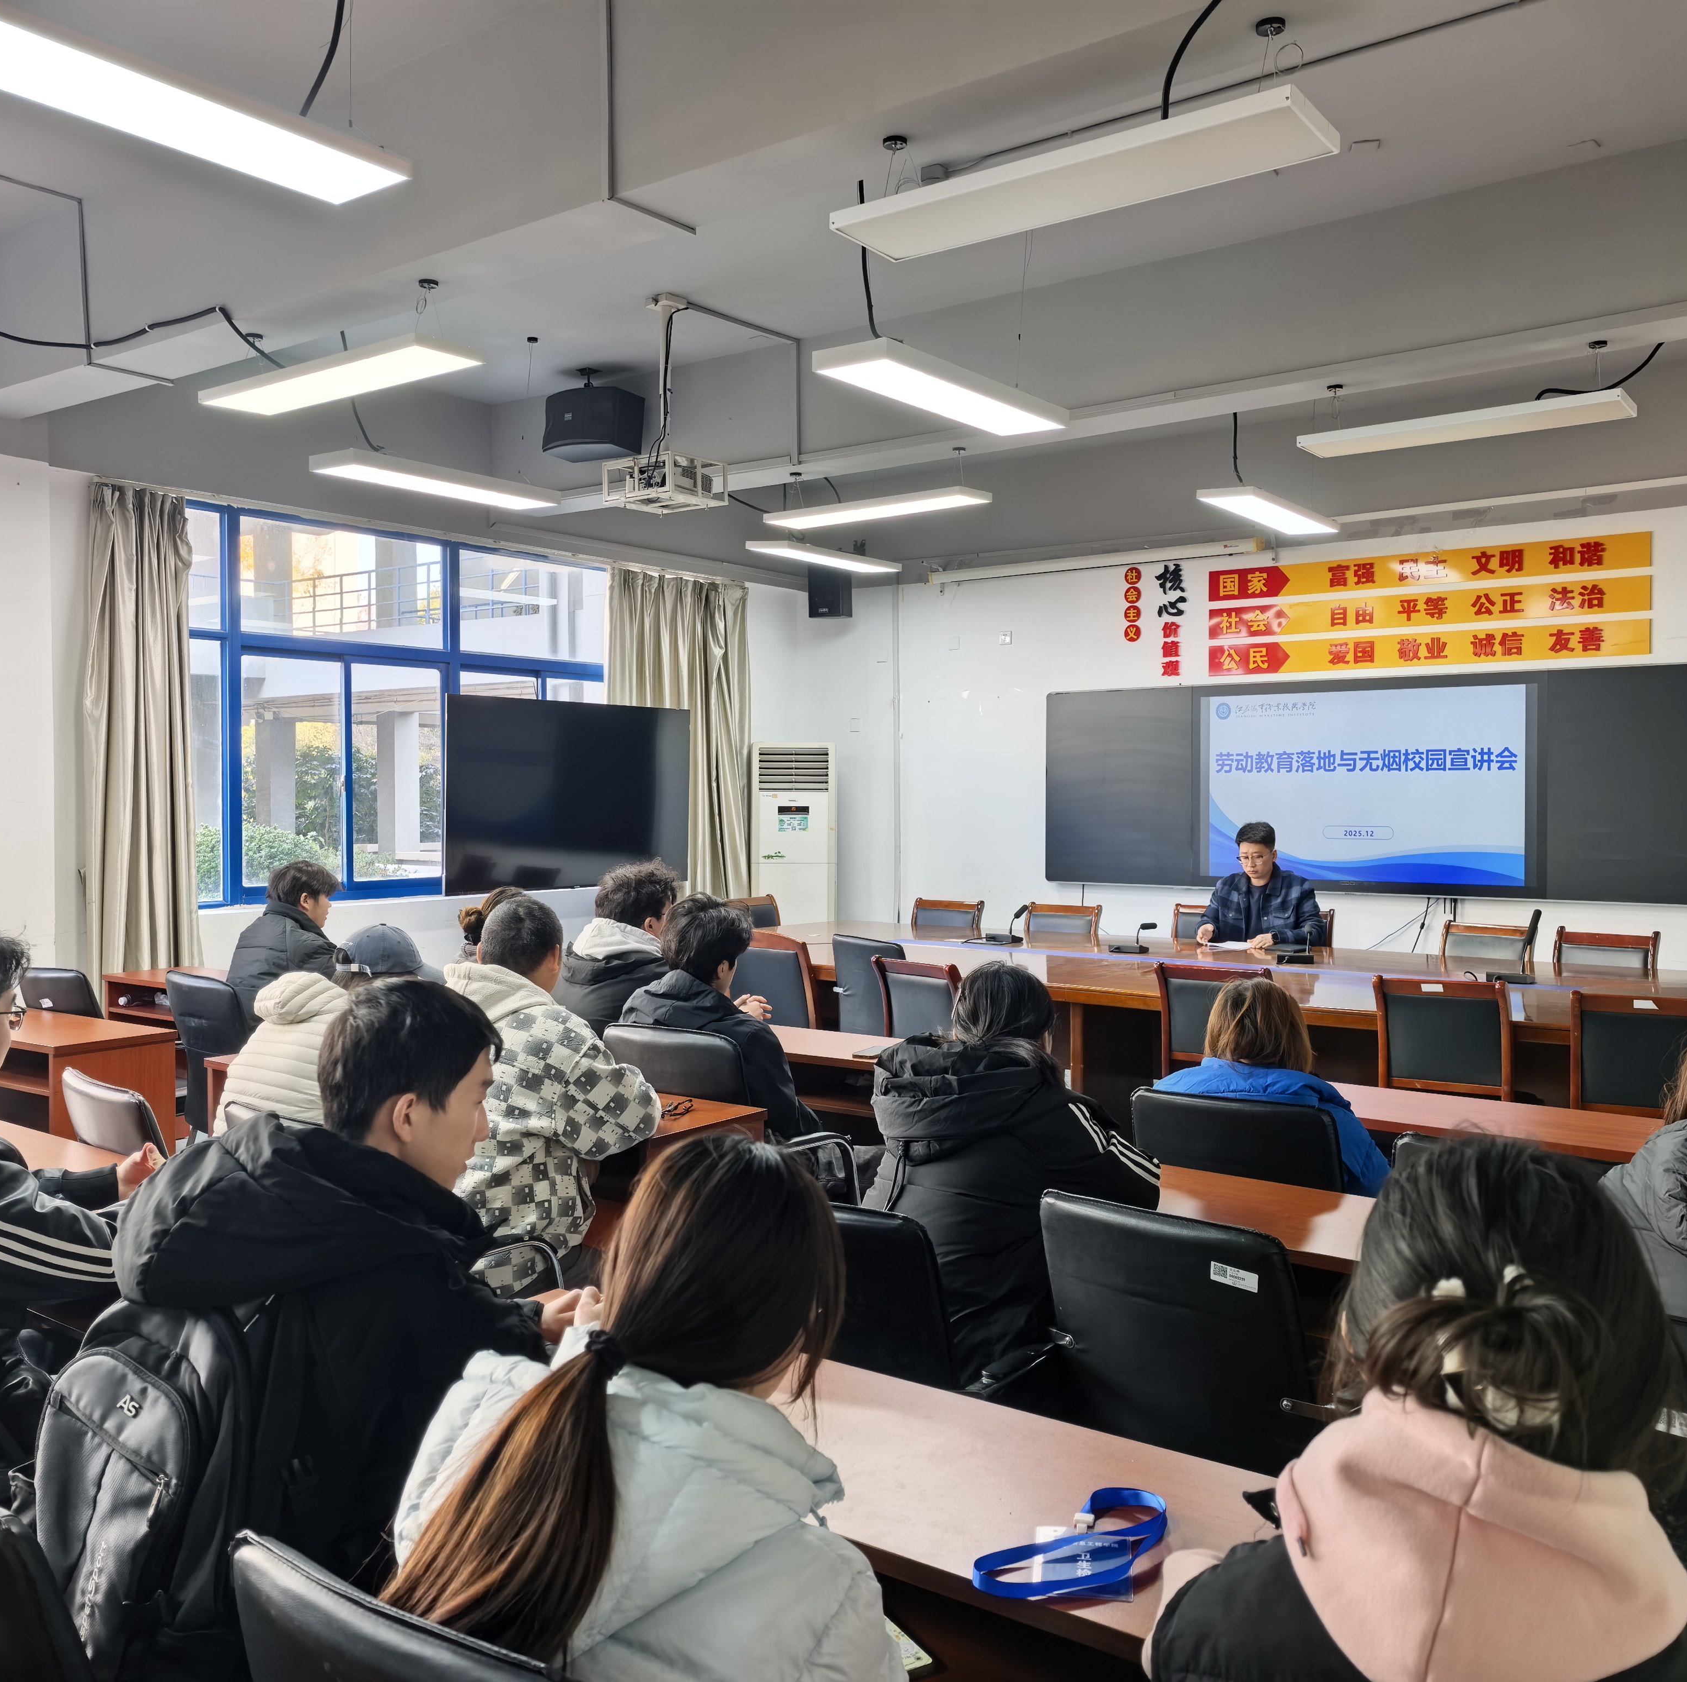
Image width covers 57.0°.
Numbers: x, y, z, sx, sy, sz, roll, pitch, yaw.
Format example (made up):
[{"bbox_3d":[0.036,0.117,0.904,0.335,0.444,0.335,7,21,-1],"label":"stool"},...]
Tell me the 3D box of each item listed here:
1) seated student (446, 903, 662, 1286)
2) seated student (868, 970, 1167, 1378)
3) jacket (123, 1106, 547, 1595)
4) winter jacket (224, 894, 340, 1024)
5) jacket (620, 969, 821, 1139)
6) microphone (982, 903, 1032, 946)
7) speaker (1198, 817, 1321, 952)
[{"bbox_3d":[-0.692,0.791,3.644,0.580,1.310,0.780,1,2,32],"label":"seated student"},{"bbox_3d":[0.309,0.809,2.682,0.520,1.200,0.720,1,2,37],"label":"seated student"},{"bbox_3d":[-0.548,0.609,1.720,0.520,0.670,0.480,2,2,44],"label":"jacket"},{"bbox_3d":[-1.841,0.559,5.310,0.540,0.700,0.500,1,2,44],"label":"winter jacket"},{"bbox_3d":[-0.315,0.644,4.314,0.560,0.600,0.550,1,2,36],"label":"jacket"},{"bbox_3d":[0.873,0.436,8.342,0.190,0.220,0.160,1,2,38],"label":"microphone"},{"bbox_3d":[2.171,0.592,8.183,0.640,1.380,0.780,1,2,28],"label":"speaker"}]

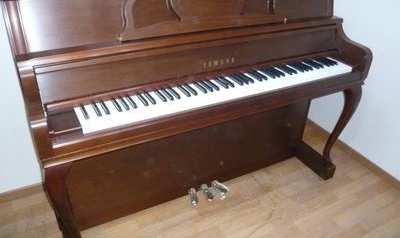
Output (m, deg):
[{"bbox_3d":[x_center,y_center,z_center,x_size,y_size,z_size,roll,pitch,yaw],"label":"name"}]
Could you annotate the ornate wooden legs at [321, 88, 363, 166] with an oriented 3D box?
[{"bbox_3d":[0.759,0.043,1.803,0.095,0.545,0.139,-14,33,-24],"label":"ornate wooden legs"}]

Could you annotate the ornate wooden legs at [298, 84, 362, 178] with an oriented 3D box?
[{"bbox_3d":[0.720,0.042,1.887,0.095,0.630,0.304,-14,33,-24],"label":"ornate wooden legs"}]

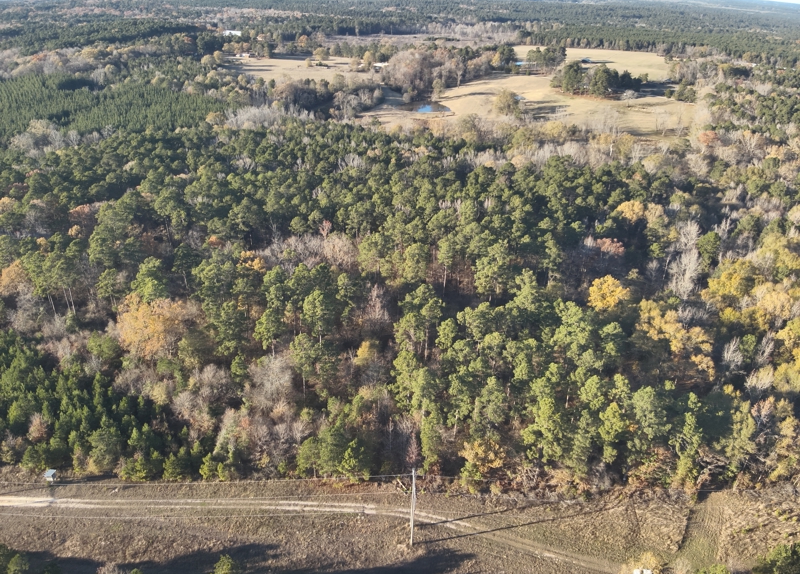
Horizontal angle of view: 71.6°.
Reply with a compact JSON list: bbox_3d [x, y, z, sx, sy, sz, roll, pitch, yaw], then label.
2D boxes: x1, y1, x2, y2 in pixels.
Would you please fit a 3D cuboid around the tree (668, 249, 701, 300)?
[{"bbox_3d":[108.000,-4.500,210.000,11.500,21.500,11.000,2,29,0],"label":"tree"}]

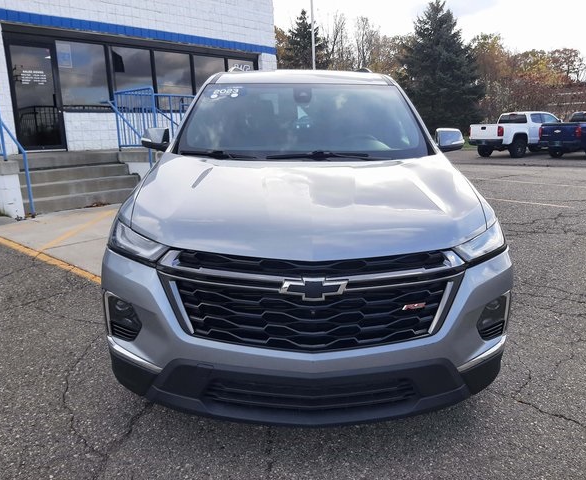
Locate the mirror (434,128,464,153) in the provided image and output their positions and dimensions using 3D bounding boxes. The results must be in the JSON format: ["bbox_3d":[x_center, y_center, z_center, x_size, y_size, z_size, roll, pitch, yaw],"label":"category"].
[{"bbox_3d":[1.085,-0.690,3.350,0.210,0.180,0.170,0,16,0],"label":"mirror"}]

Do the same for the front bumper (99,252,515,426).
[{"bbox_3d":[0.070,0.380,2.086,1.960,0.720,0.580,0,16,0],"label":"front bumper"}]

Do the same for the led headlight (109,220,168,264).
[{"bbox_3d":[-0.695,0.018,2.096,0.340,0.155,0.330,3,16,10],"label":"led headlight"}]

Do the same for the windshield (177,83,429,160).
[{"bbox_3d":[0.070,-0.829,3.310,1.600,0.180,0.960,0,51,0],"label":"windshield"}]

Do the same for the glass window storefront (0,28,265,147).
[{"bbox_3d":[-3.333,-3.622,12.036,0.200,2.454,6.943,10,18,40],"label":"glass window storefront"}]

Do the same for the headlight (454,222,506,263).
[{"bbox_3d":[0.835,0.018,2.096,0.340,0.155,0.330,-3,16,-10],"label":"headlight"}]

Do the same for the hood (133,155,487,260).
[{"bbox_3d":[0.070,-0.221,2.423,1.660,0.240,1.380,0,22,0],"label":"hood"}]

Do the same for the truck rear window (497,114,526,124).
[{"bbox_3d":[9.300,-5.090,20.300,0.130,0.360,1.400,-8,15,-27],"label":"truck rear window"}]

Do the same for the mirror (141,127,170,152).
[{"bbox_3d":[-0.940,-0.690,3.350,0.210,0.180,0.170,0,16,0],"label":"mirror"}]

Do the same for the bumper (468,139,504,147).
[{"bbox_3d":[7.935,-4.066,19.803,0.320,0.300,1.850,-8,15,-28],"label":"bumper"}]

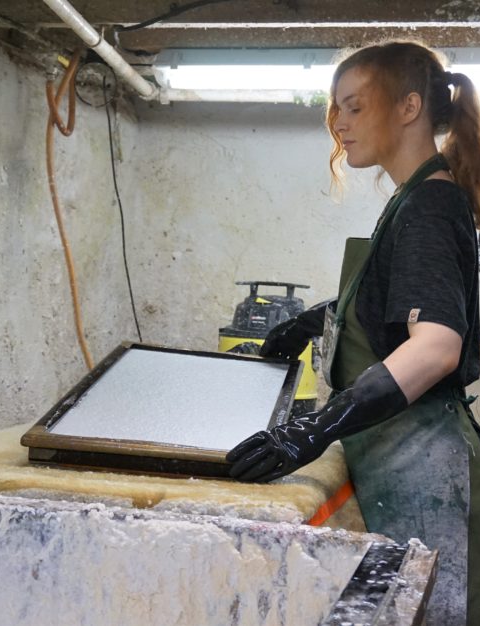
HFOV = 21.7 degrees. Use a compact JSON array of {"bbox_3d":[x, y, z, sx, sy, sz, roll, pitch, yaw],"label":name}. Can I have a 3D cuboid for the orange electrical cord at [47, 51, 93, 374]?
[{"bbox_3d":[-0.428,-0.250,3.150,0.090,0.820,0.200,2,2,11],"label":"orange electrical cord"}]

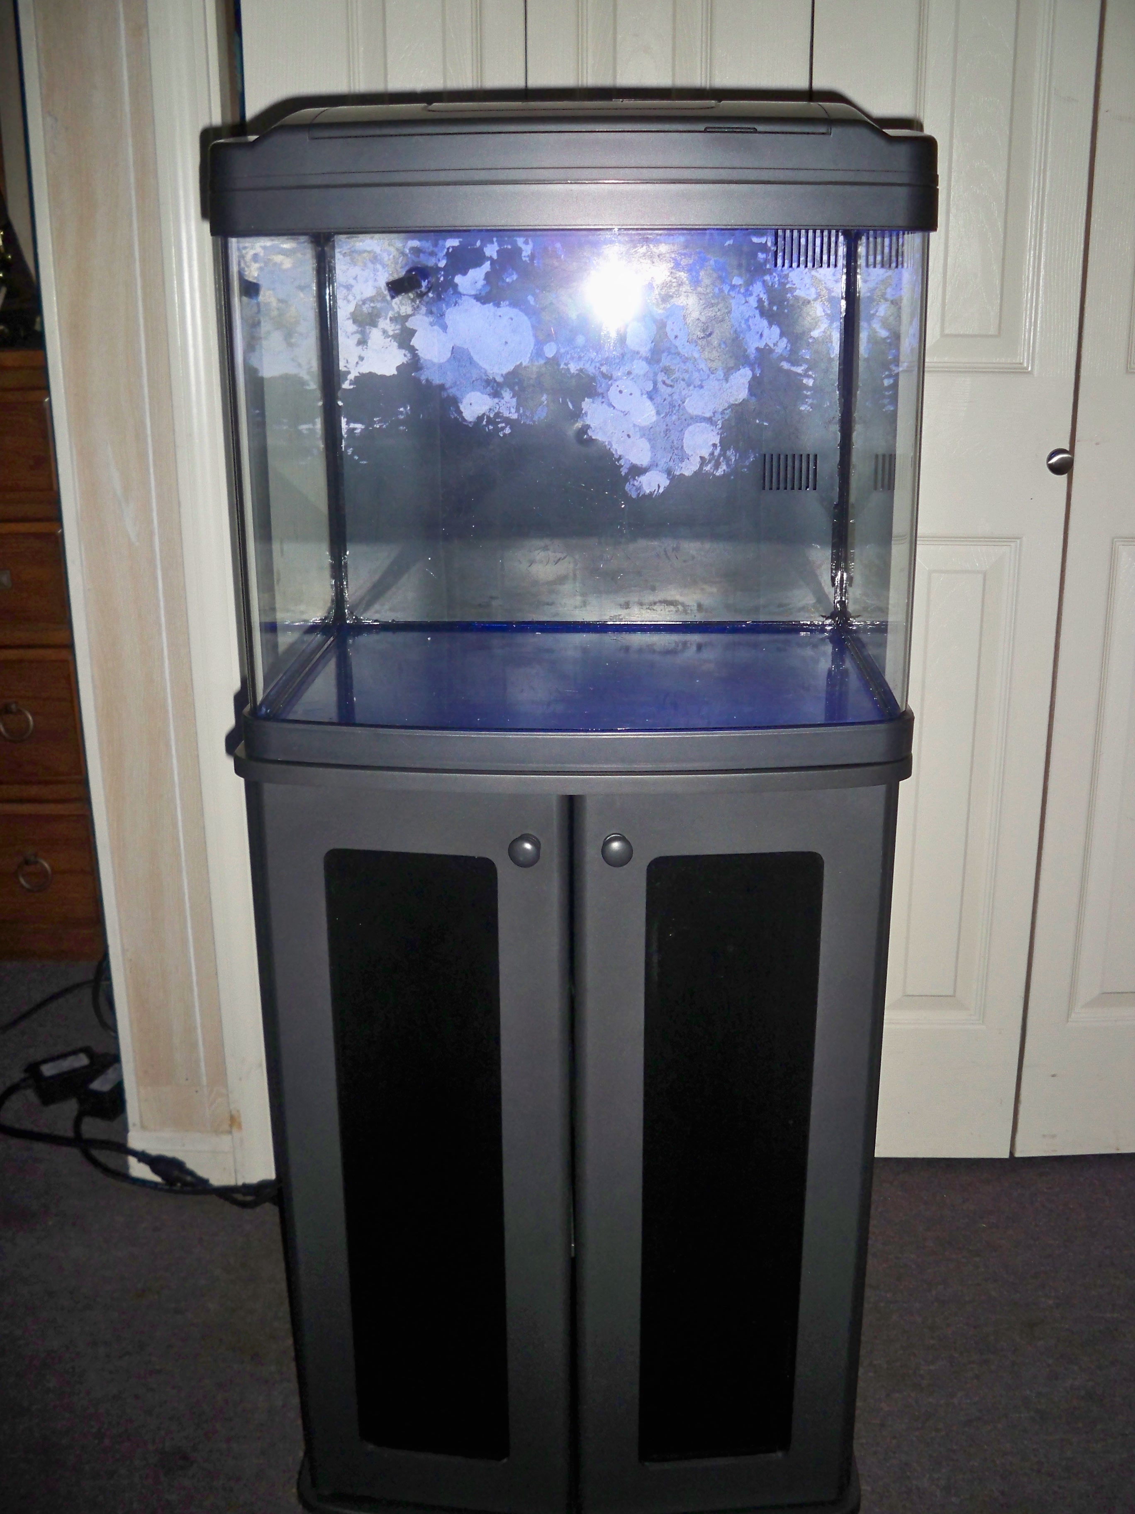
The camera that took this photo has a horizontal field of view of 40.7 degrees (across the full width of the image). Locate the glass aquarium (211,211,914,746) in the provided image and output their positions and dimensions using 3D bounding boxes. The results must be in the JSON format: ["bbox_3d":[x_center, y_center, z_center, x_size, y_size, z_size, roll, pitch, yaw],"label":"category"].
[{"bbox_3d":[0.011,-0.262,1.334,0.518,0.364,0.440,0,16,3],"label":"glass aquarium"}]

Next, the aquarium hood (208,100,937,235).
[{"bbox_3d":[0.009,-0.484,1.266,0.527,0.111,0.455,0,16,3],"label":"aquarium hood"}]

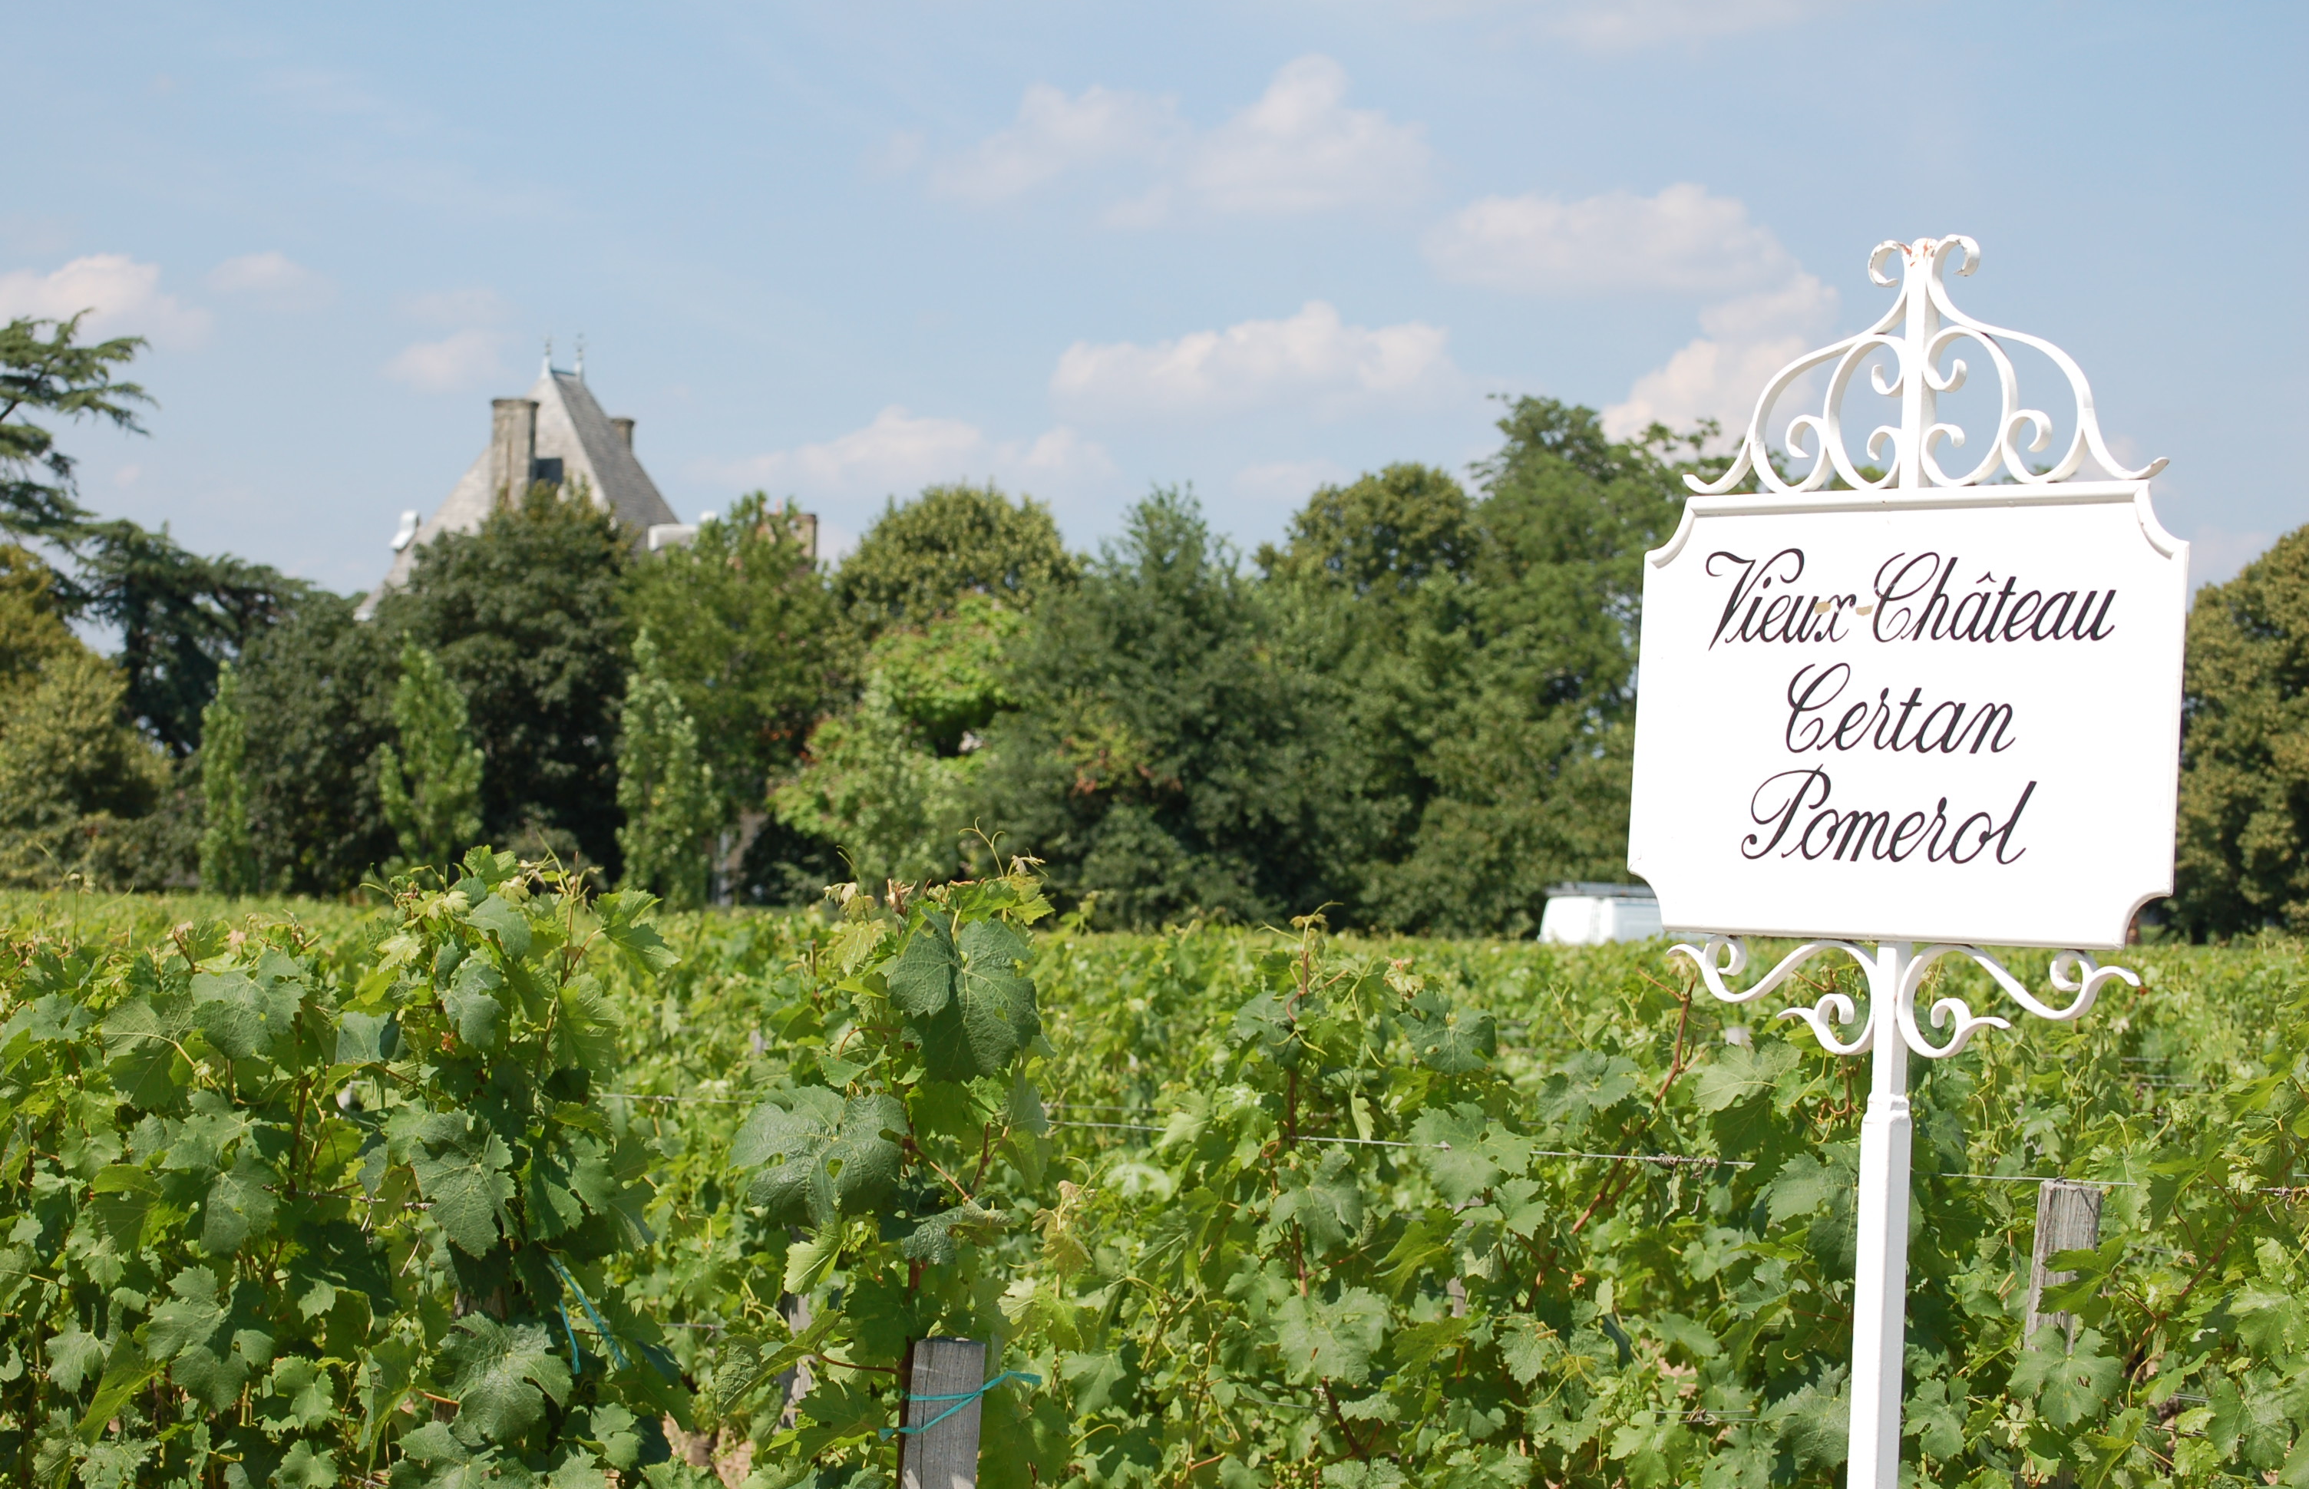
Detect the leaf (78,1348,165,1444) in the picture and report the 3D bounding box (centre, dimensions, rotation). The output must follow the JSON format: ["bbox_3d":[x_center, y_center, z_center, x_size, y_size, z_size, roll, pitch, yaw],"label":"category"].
[{"bbox_3d":[-1.102,0.692,5.600,0.094,0.108,0.050,2,-2,-11],"label":"leaf"}]

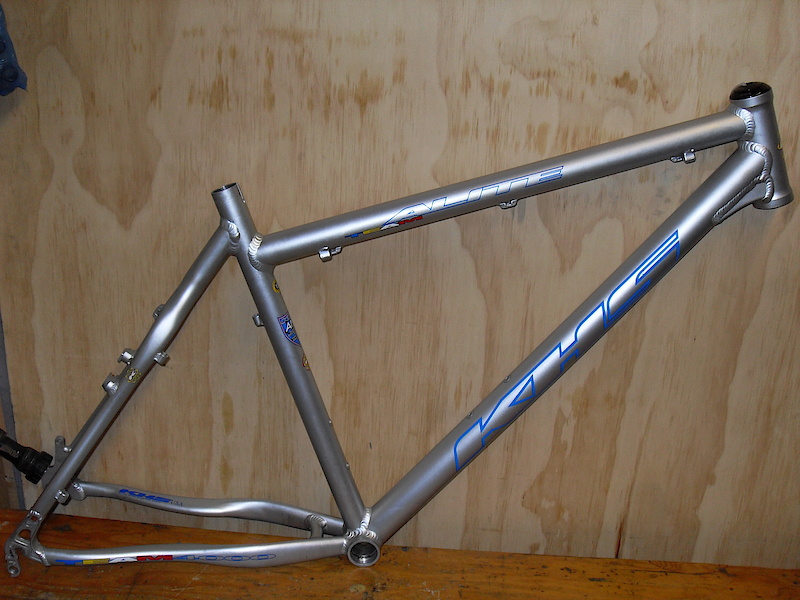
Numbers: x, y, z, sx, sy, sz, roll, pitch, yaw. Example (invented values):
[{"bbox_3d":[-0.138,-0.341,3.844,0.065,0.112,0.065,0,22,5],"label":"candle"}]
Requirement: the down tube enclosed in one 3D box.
[{"bbox_3d":[0.183,0.070,1.029,0.047,0.647,0.046,40,14,-14],"label":"down tube"}]

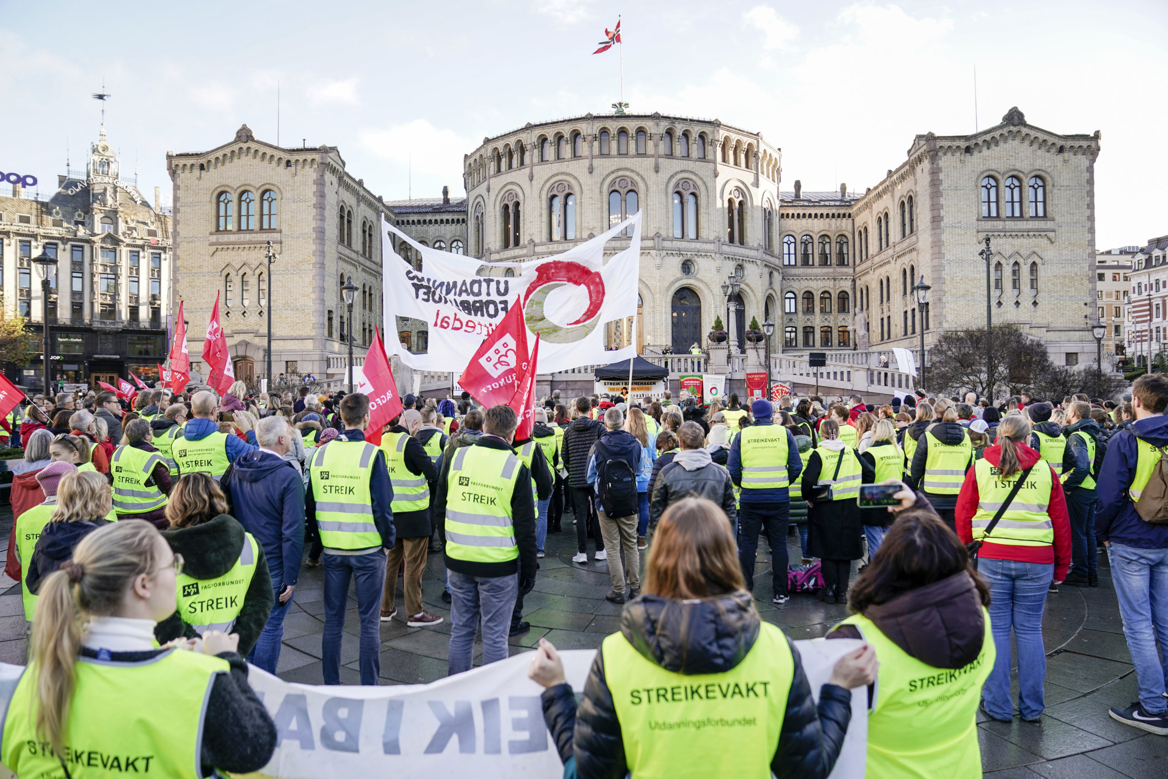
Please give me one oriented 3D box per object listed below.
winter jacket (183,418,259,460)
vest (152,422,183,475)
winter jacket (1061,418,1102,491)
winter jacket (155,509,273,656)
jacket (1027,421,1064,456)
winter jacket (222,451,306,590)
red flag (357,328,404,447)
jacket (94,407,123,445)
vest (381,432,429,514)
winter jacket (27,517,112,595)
[{"bbox_3d":[-2.903,0.570,6.050,0.600,0.750,0.420,0,-1,-5],"label":"winter jacket"},{"bbox_3d":[-4.030,0.575,7.500,0.470,0.560,0.320,-1,-1,30],"label":"vest"},{"bbox_3d":[4.803,0.619,7.500,0.500,0.710,0.340,0,-1,-35],"label":"winter jacket"},{"bbox_3d":[-1.464,0.824,3.080,0.490,0.680,0.350,0,-1,-18],"label":"winter jacket"},{"bbox_3d":[4.452,0.663,7.500,0.530,0.720,0.350,0,-1,-15],"label":"jacket"},{"bbox_3d":[-1.802,0.726,4.350,0.480,0.780,0.310,0,-1,8],"label":"winter jacket"},{"bbox_3d":[-1.631,-0.018,6.200,0.480,0.980,0.280,0,-1,10],"label":"red flag"},{"bbox_3d":[-4.409,0.552,7.200,0.480,0.800,0.320,-1,-1,42],"label":"jacket"},{"bbox_3d":[-1.511,0.678,6.400,0.480,0.660,0.340,-1,-1,36],"label":"vest"},{"bbox_3d":[-2.161,0.869,3.293,0.500,0.660,0.360,-1,-1,14],"label":"winter jacket"}]

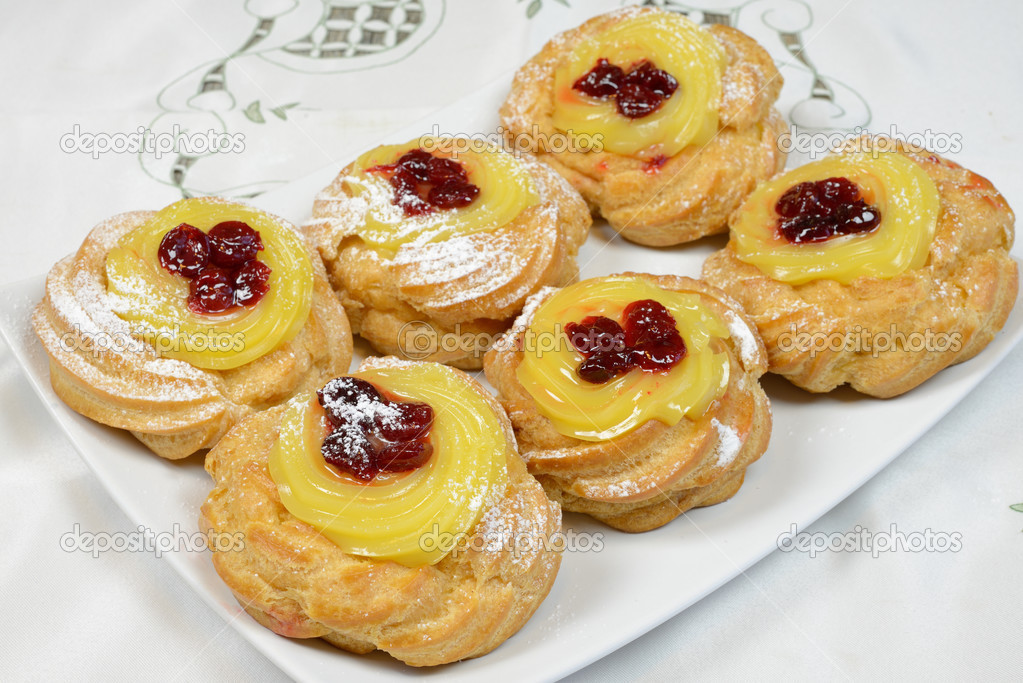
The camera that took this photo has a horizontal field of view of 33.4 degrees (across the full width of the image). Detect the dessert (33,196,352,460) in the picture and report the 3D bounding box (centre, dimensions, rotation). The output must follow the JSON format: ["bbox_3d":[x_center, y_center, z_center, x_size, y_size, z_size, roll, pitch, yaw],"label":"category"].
[{"bbox_3d":[-0.093,-0.006,0.501,0.092,0.041,0.092,0,47,0],"label":"dessert"}]

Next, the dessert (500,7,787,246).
[{"bbox_3d":[0.043,-0.072,0.559,0.093,0.048,0.093,0,47,0],"label":"dessert"}]

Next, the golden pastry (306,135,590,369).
[{"bbox_3d":[-0.019,-0.029,0.522,0.087,0.042,0.087,0,47,0],"label":"golden pastry"}]

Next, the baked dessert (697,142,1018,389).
[{"bbox_3d":[0.105,-0.024,0.517,0.094,0.043,0.094,0,47,0],"label":"baked dessert"}]

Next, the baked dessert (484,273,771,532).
[{"bbox_3d":[0.032,0.016,0.479,0.080,0.043,0.080,0,47,0],"label":"baked dessert"}]

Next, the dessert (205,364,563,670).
[{"bbox_3d":[-0.034,0.043,0.455,0.096,0.040,0.096,0,47,0],"label":"dessert"}]

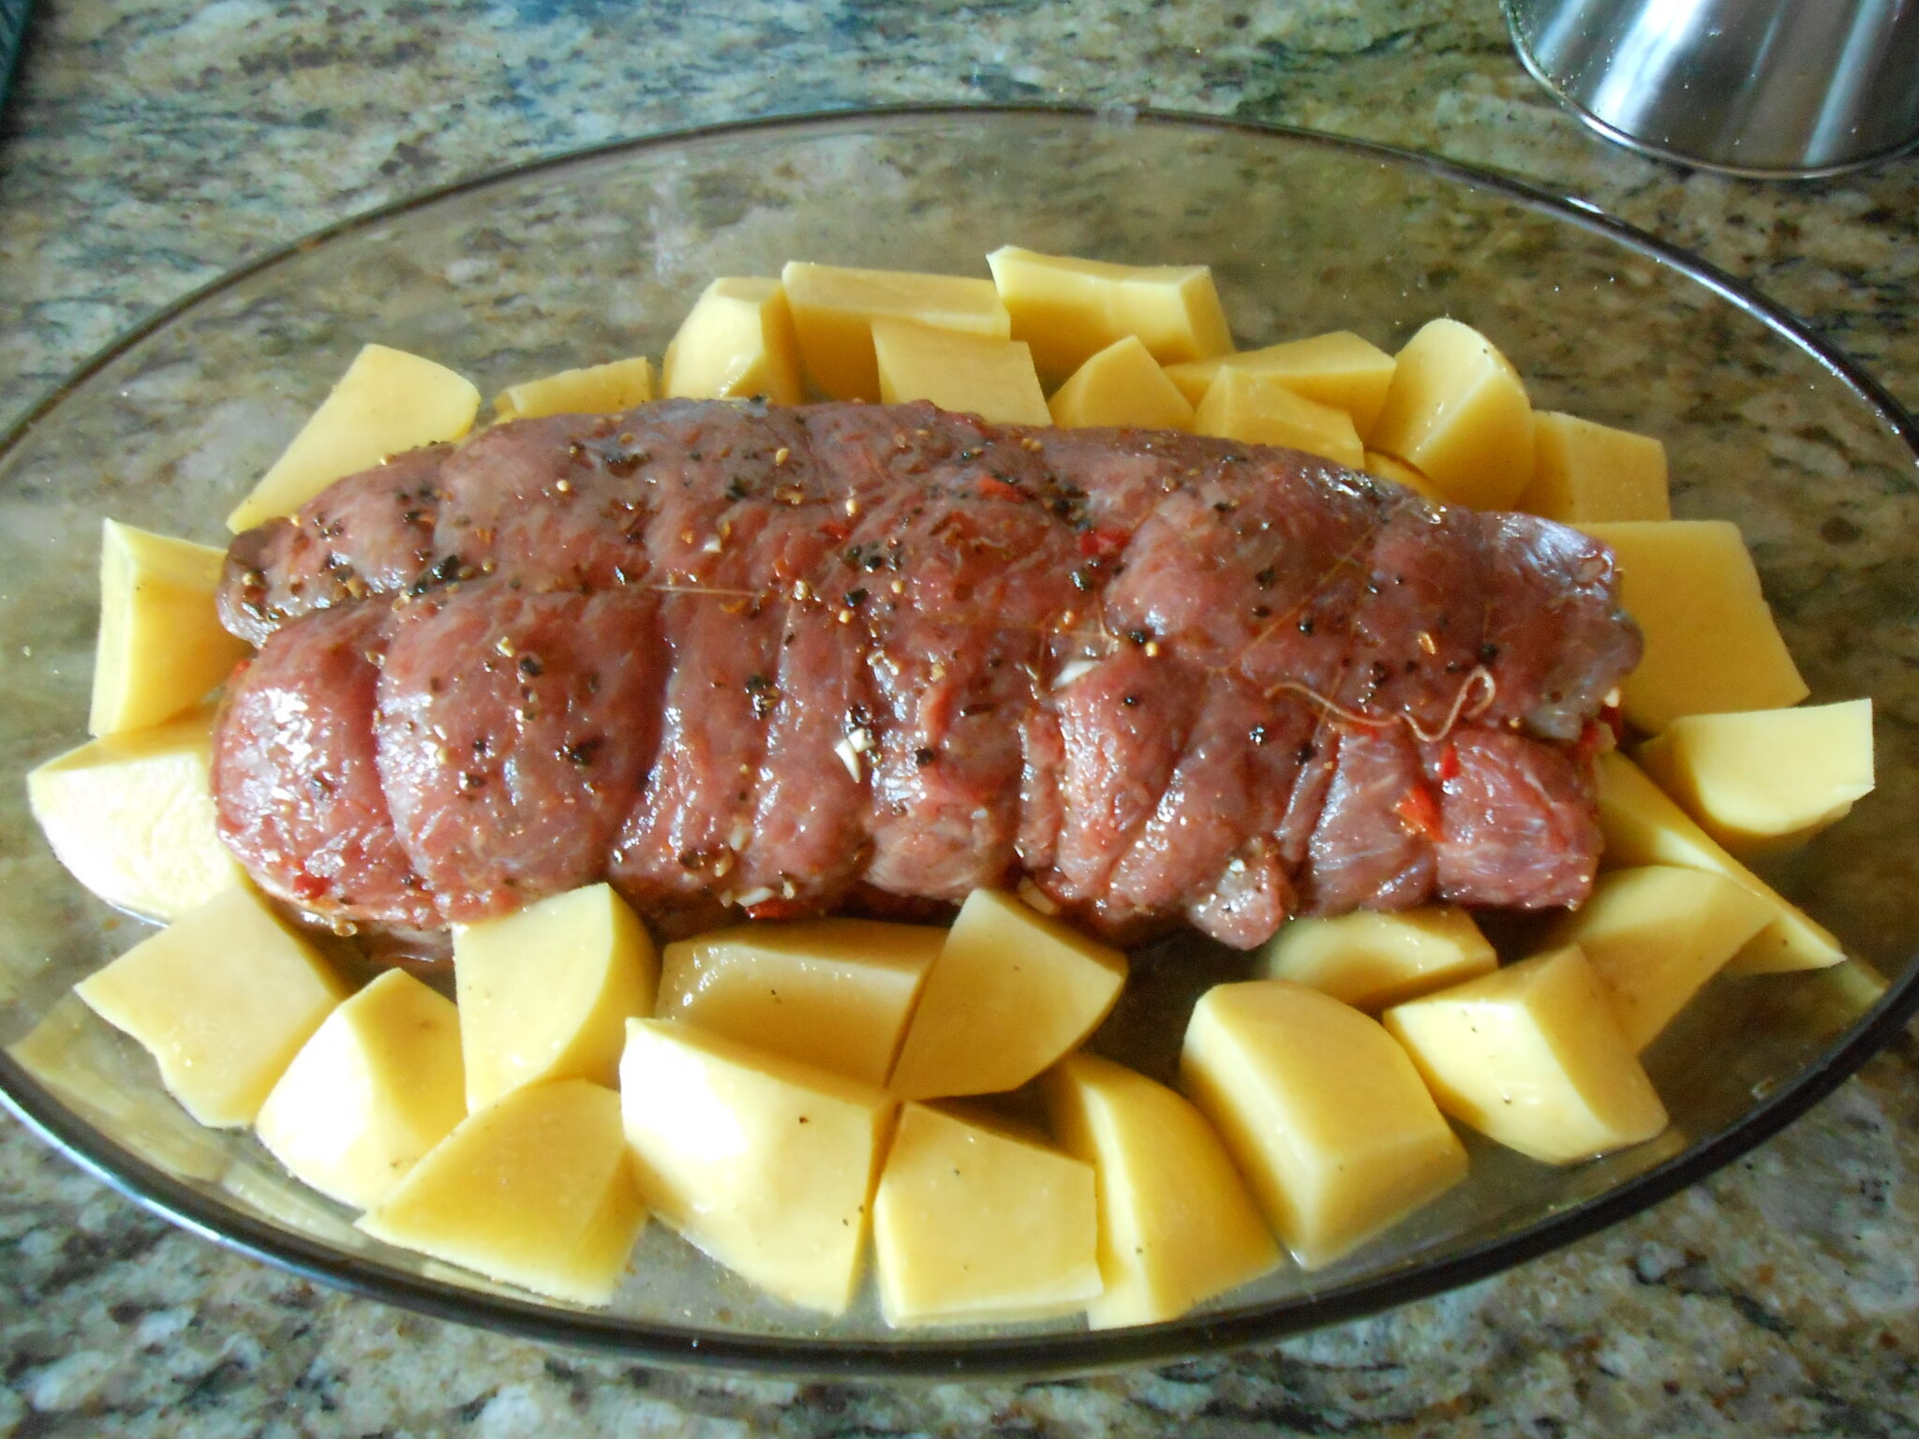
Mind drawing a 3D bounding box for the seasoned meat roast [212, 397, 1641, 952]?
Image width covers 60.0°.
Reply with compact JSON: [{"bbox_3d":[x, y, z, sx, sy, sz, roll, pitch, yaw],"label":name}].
[{"bbox_3d":[-0.006,-0.009,0.319,0.247,0.070,0.100,1,57,1],"label":"seasoned meat roast"}]

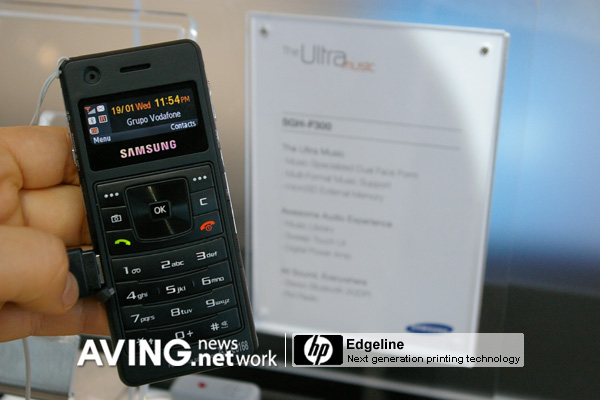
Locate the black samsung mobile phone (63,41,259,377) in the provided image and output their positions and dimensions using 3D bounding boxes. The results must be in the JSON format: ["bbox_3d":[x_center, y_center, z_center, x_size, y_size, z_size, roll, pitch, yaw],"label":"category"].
[{"bbox_3d":[-0.044,0.004,0.299,0.044,0.103,0.010,-11,4,-8],"label":"black samsung mobile phone"}]

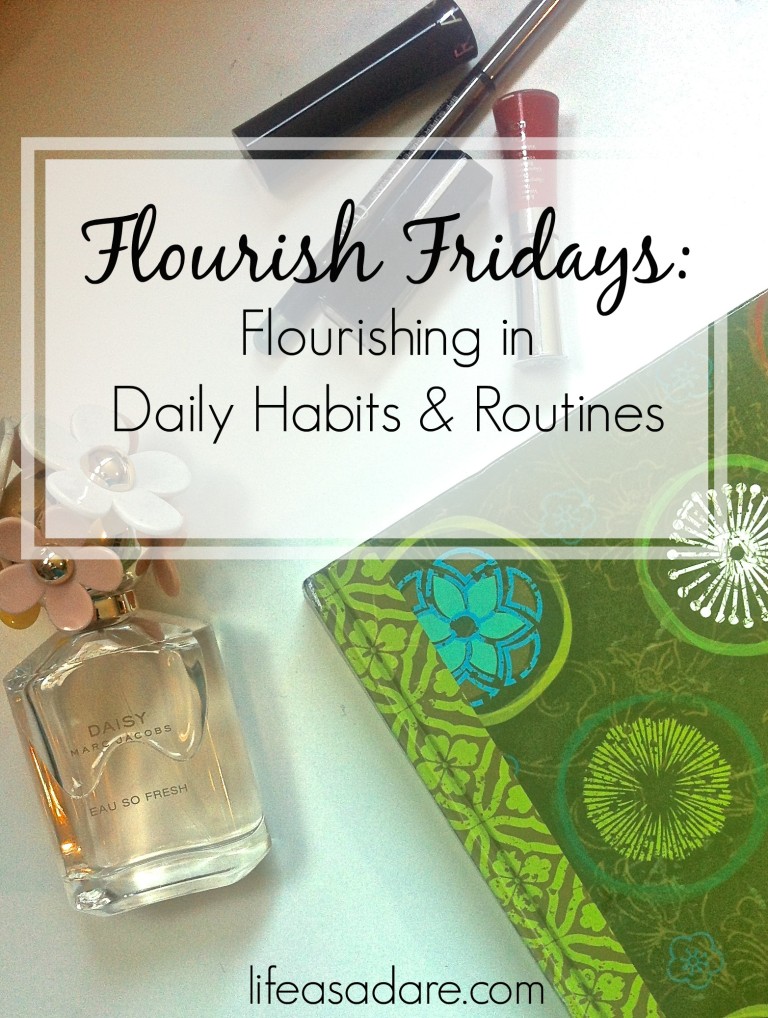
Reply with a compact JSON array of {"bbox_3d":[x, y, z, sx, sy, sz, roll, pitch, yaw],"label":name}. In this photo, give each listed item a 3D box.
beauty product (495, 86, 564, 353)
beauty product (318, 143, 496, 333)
[{"bbox_3d":[0.046,-0.086,0.317,0.021,0.021,0.081,-3,87,1],"label":"beauty product"},{"bbox_3d":[0.007,-0.080,0.318,0.019,0.019,0.061,38,88,4],"label":"beauty product"}]

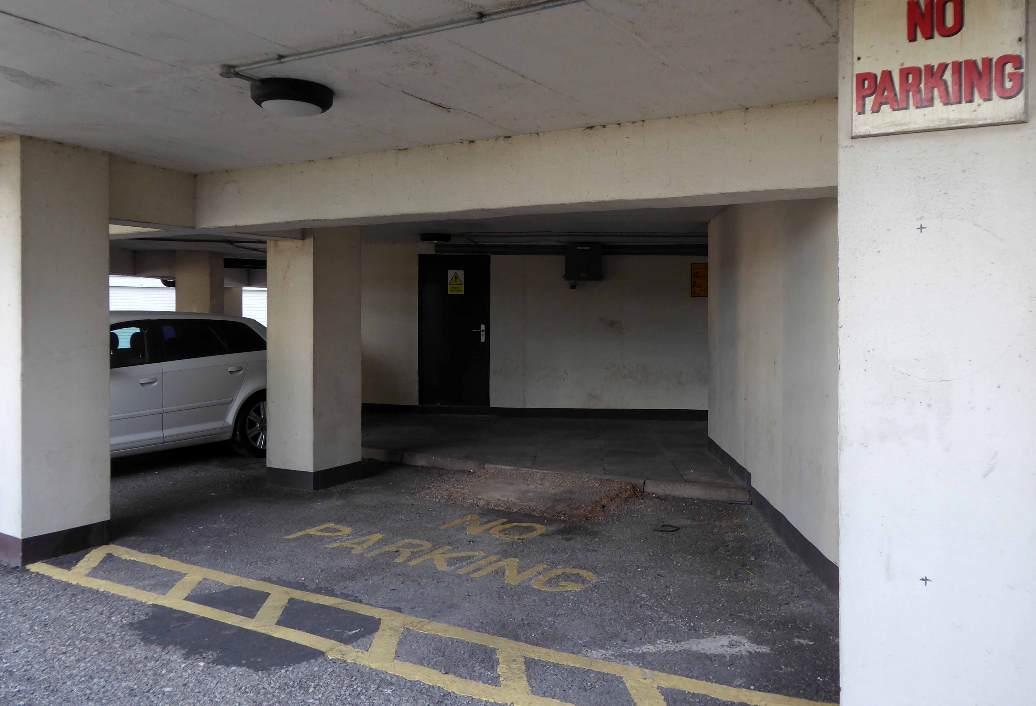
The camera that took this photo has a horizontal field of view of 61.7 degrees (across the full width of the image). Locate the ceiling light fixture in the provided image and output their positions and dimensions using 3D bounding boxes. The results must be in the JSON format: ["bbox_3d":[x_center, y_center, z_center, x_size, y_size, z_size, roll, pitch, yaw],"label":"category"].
[{"bbox_3d":[-0.954,-1.070,3.670,0.350,0.095,0.350,0,1,4],"label":"ceiling light fixture"}]

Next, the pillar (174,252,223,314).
[{"bbox_3d":[-5.010,-0.410,13.670,0.530,2.360,0.540,0,1,4],"label":"pillar"}]

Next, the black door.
[{"bbox_3d":[-0.827,-0.294,11.250,0.925,1.960,0.070,0,1,4],"label":"black door"}]

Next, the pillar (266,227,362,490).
[{"bbox_3d":[-1.681,-0.015,7.134,0.540,2.120,0.560,1,1,31],"label":"pillar"}]

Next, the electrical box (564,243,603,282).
[{"bbox_3d":[0.834,-1.151,10.970,0.460,0.490,0.240,0,1,4],"label":"electrical box"}]

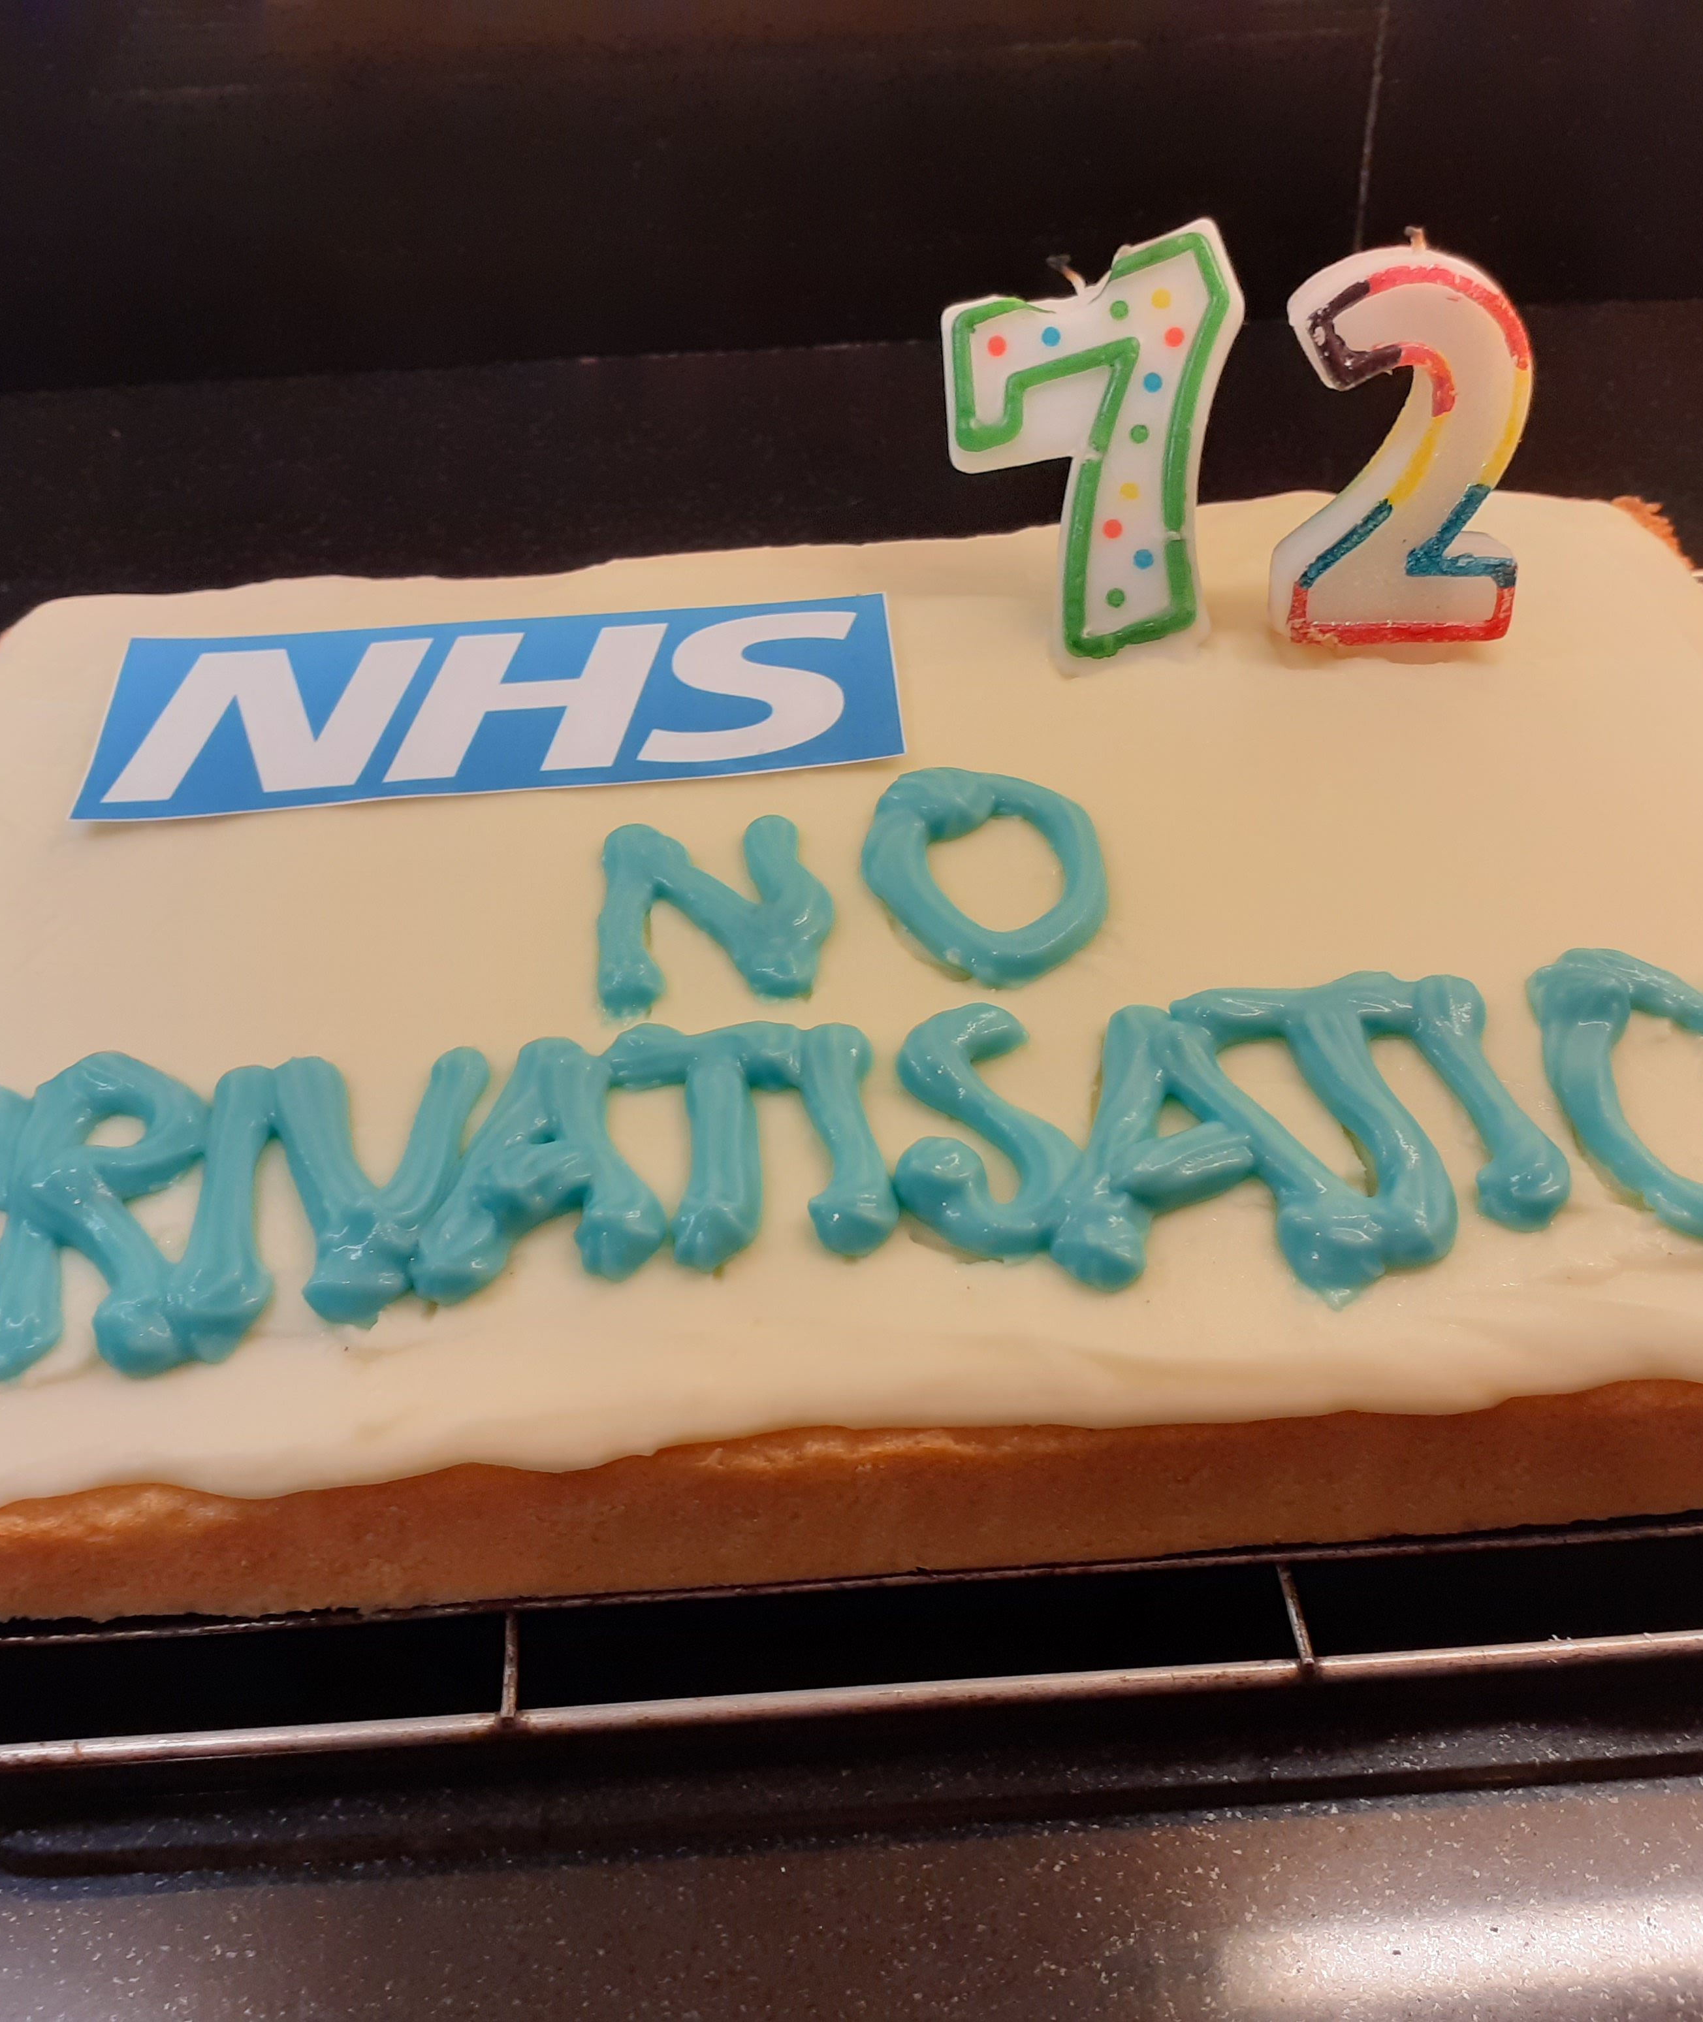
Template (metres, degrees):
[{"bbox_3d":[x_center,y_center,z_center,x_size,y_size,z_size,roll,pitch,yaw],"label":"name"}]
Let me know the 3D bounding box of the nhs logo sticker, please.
[{"bbox_3d":[-0.067,-0.060,0.400,0.150,0.003,0.055,-4,44,-1],"label":"nhs logo sticker"}]

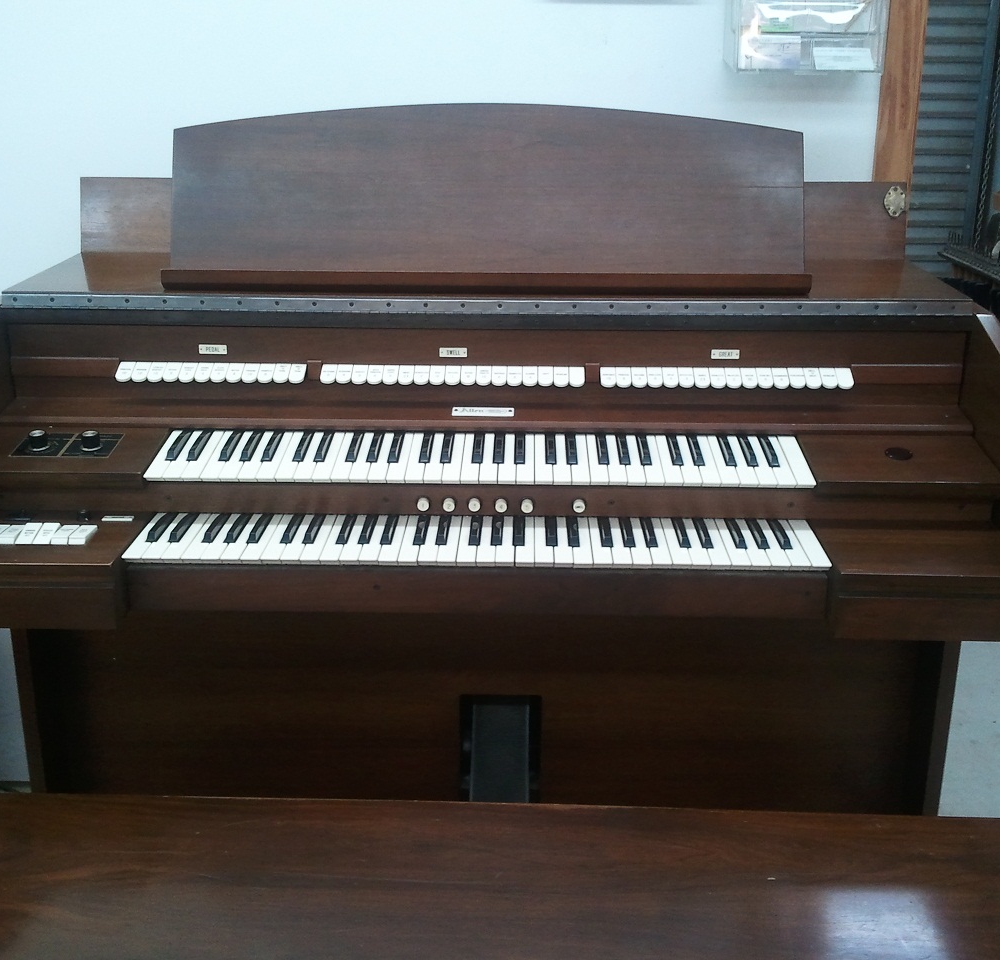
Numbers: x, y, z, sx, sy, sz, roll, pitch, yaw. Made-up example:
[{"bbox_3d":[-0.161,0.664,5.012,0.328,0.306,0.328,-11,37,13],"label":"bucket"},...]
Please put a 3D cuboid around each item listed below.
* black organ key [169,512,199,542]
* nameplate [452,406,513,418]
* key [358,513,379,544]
[{"bbox_3d":[-0.403,0.056,1.599,0.014,0.012,0.095,1,19,1],"label":"black organ key"},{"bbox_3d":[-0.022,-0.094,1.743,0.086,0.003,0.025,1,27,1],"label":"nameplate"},{"bbox_3d":[-0.167,0.058,1.595,0.014,0.012,0.095,1,19,1],"label":"key"}]

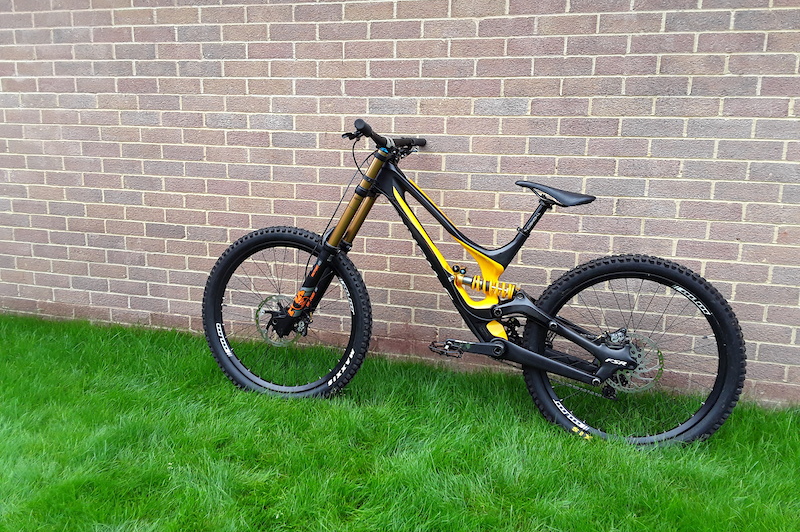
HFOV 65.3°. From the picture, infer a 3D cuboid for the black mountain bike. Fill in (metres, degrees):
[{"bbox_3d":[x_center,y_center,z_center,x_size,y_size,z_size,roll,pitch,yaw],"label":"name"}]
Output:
[{"bbox_3d":[0.163,0.064,2.176,1.918,1.054,0.800,5,7,16],"label":"black mountain bike"}]

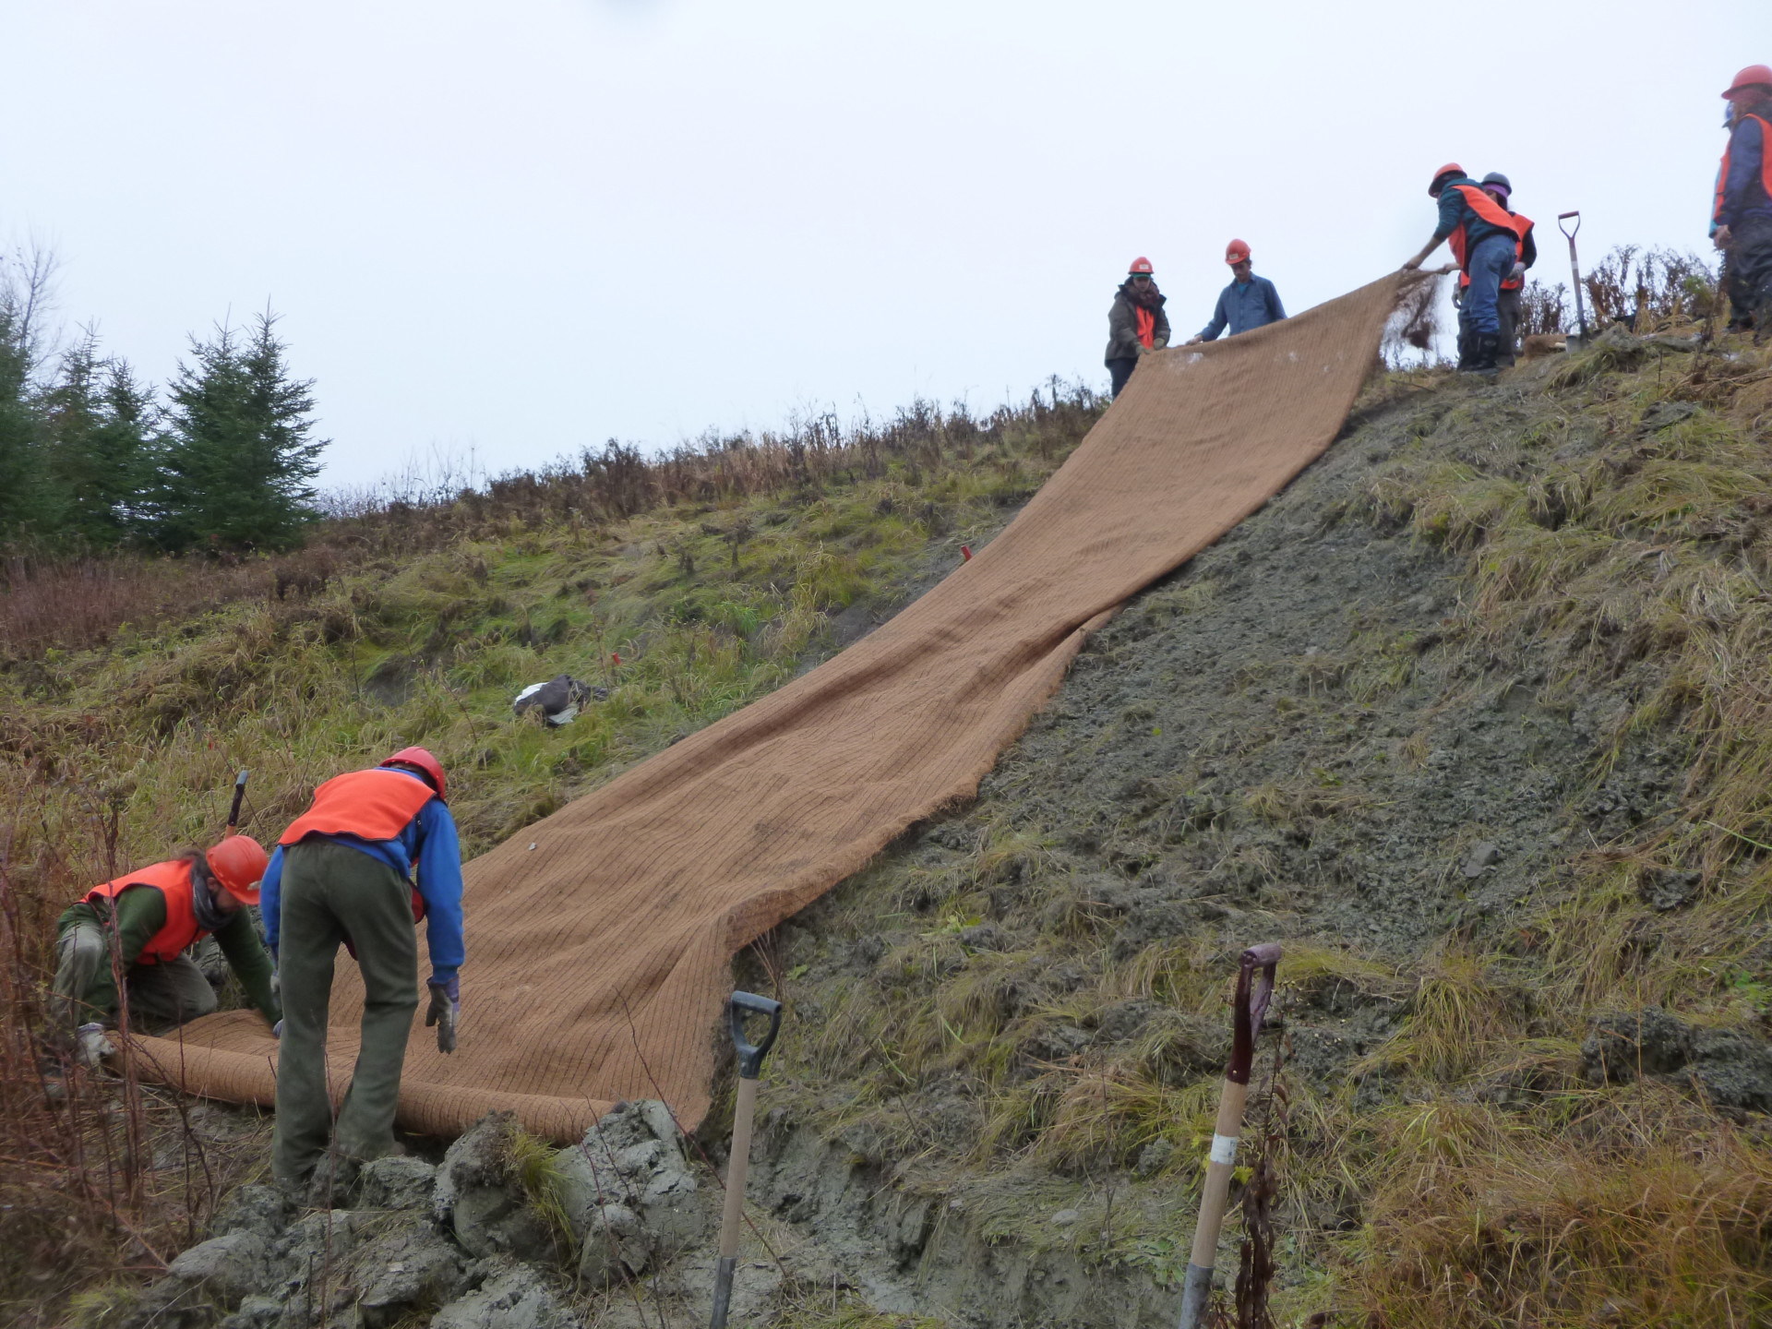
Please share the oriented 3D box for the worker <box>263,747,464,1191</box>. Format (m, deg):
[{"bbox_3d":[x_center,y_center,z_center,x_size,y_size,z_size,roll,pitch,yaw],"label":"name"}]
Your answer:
[{"bbox_3d":[-1.760,0.985,4.820,0.660,1.360,0.850,0,-1,7],"label":"worker"}]

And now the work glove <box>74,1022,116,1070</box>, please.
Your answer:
[{"bbox_3d":[-2.940,1.425,5.350,0.150,0.170,0.130,-1,-2,30],"label":"work glove"}]

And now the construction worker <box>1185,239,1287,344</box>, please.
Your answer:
[{"bbox_3d":[2.770,-2.460,11.300,0.720,1.720,0.550,-1,-2,27],"label":"construction worker"}]

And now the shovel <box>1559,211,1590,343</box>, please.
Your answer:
[{"bbox_3d":[4.680,-2.600,9.800,0.210,1.040,0.120,-7,-1,17],"label":"shovel"}]

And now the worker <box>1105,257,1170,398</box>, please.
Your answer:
[{"bbox_3d":[2.040,-2.460,11.600,0.560,1.660,0.460,0,-1,-3],"label":"worker"}]

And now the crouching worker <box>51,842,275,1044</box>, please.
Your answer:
[{"bbox_3d":[-2.790,1.090,5.500,0.880,0.860,0.680,-1,-2,34],"label":"crouching worker"}]

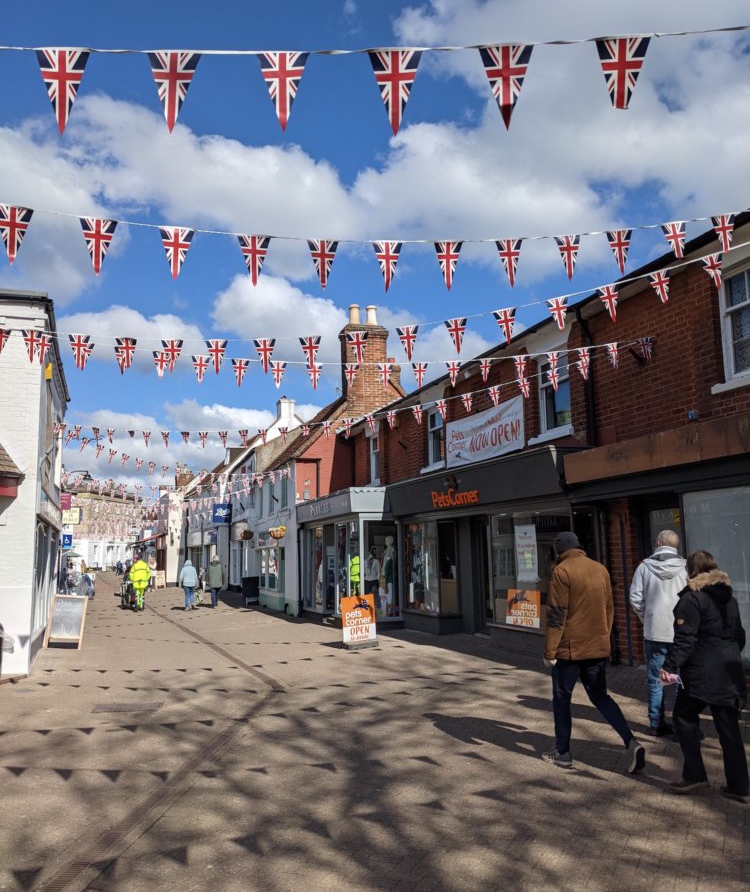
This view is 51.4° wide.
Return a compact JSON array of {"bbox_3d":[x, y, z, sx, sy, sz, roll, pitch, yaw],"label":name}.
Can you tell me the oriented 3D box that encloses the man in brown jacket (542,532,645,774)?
[{"bbox_3d":[1.622,1.568,6.073,0.500,1.750,0.660,4,-10,-33],"label":"man in brown jacket"}]

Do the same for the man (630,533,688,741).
[{"bbox_3d":[2.539,1.678,7.079,0.530,1.780,0.420,1,-8,-15],"label":"man"}]

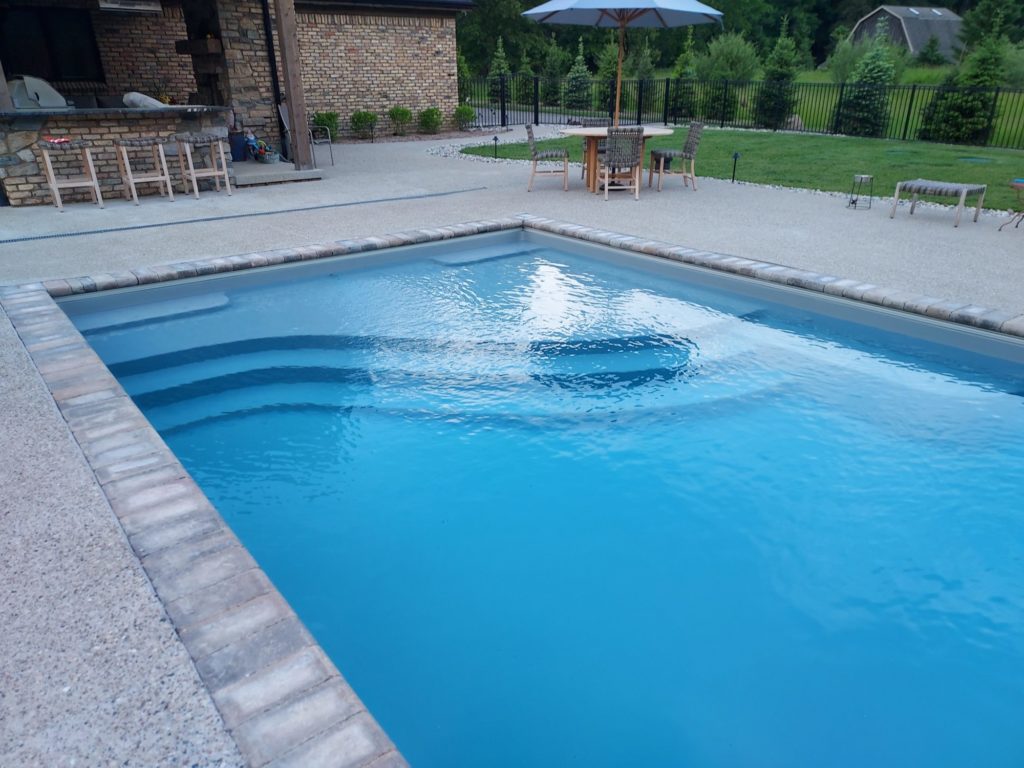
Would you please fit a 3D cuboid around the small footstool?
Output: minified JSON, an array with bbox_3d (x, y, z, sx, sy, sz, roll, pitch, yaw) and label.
[{"bbox_3d":[4.412,-1.889,7.370,0.460,0.370,0.690,-17,28,-33],"label":"small footstool"}]

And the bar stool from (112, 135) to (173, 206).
[{"bbox_3d":[-4.593,-2.680,8.888,0.470,0.760,0.520,-19,29,-36],"label":"bar stool"}]

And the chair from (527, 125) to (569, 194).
[{"bbox_3d":[0.487,-3.060,9.574,0.570,0.850,0.500,0,23,1],"label":"chair"}]

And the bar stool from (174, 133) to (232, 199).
[{"bbox_3d":[-4.047,-2.873,9.331,0.470,0.760,0.520,-18,29,-35],"label":"bar stool"}]

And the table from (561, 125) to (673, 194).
[{"bbox_3d":[1.423,-3.047,9.655,1.530,0.750,1.530,0,23,0],"label":"table"}]

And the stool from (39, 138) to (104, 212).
[{"bbox_3d":[-5.234,-2.484,8.440,0.470,0.760,0.520,-16,28,-33],"label":"stool"}]

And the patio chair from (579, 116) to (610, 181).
[{"bbox_3d":[1.241,-3.373,10.296,0.500,0.850,0.570,-3,23,-6],"label":"patio chair"}]

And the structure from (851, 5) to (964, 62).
[{"bbox_3d":[37.407,-32.648,66.931,8.600,5.100,9.800,-11,25,-23],"label":"structure"}]

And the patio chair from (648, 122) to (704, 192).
[{"bbox_3d":[2.211,-3.066,9.557,0.570,0.850,0.500,-2,23,-5],"label":"patio chair"}]

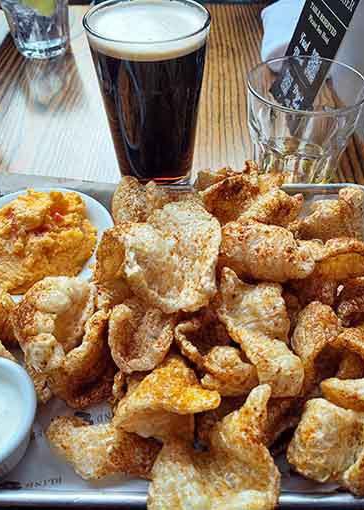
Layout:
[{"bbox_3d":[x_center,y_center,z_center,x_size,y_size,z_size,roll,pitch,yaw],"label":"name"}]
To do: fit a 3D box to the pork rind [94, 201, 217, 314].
[{"bbox_3d":[-0.015,0.002,0.284,0.071,0.046,0.060,0,49,1],"label":"pork rind"}]

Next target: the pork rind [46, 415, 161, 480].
[{"bbox_3d":[-0.041,0.104,0.241,0.058,0.025,0.031,9,50,8],"label":"pork rind"}]

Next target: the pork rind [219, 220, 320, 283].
[{"bbox_3d":[0.058,-0.002,0.304,0.066,0.030,0.033,7,48,7],"label":"pork rind"}]

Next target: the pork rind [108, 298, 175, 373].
[{"bbox_3d":[-0.024,0.046,0.265,0.040,0.038,0.036,0,49,1],"label":"pork rind"}]

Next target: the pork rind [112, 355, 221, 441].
[{"bbox_3d":[-0.009,0.079,0.248,0.055,0.036,0.041,-6,49,-5],"label":"pork rind"}]

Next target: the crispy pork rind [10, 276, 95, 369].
[{"bbox_3d":[-0.079,0.044,0.278,0.048,0.038,0.044,0,48,1],"label":"crispy pork rind"}]

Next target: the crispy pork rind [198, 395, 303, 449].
[{"bbox_3d":[0.036,0.091,0.246,0.054,0.028,0.032,0,49,1],"label":"crispy pork rind"}]

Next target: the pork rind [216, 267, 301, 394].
[{"bbox_3d":[0.044,0.044,0.255,0.040,0.033,0.064,-14,50,-11],"label":"pork rind"}]

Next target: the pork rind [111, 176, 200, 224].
[{"bbox_3d":[-0.020,-0.037,0.345,0.067,0.037,0.034,0,48,1],"label":"pork rind"}]

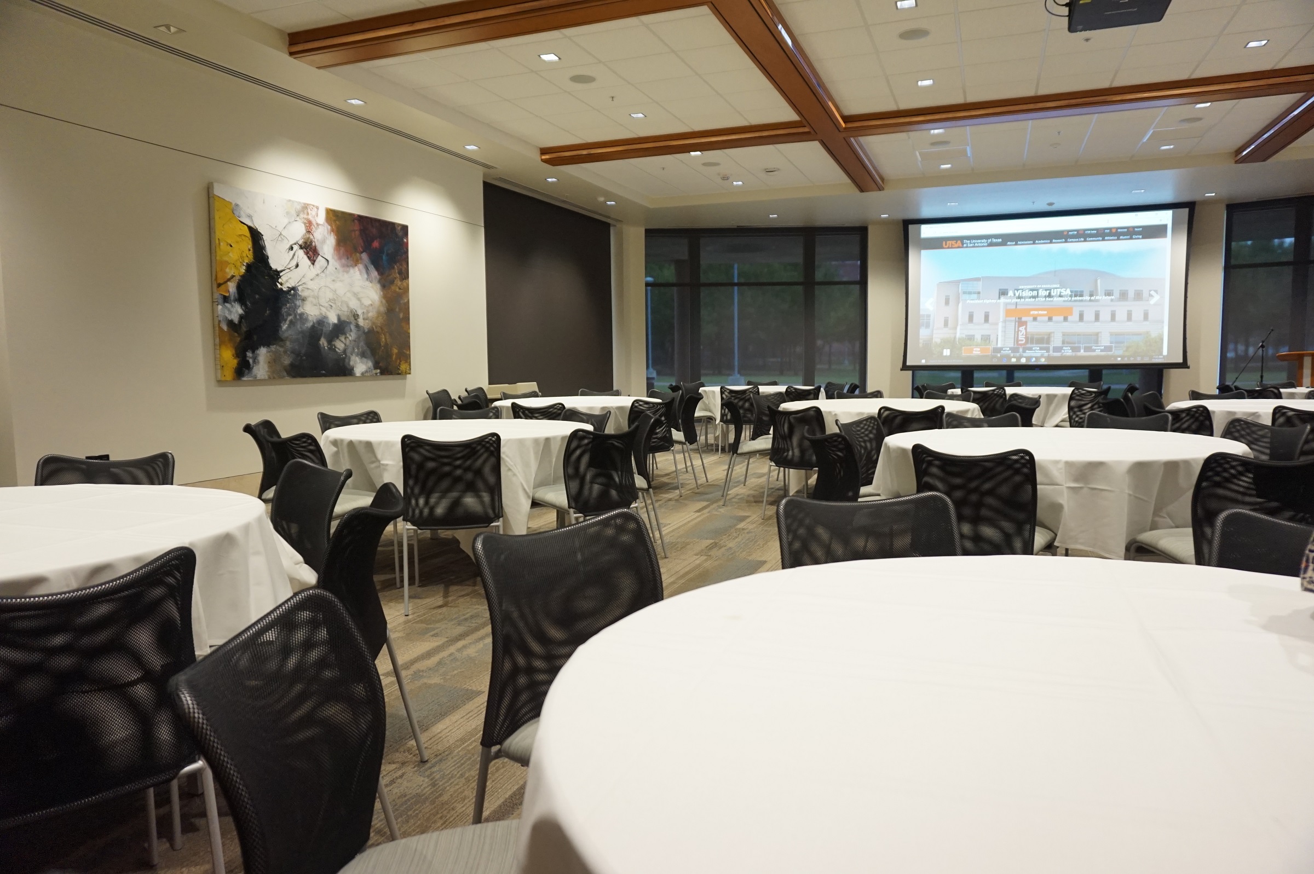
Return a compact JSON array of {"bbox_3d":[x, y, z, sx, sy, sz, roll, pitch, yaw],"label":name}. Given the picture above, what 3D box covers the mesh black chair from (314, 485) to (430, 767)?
[{"bbox_3d":[-0.966,0.566,2.300,0.560,0.825,0.480,-1,5,-4],"label":"mesh black chair"}]

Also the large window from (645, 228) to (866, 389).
[{"bbox_3d":[1.696,-1.970,14.984,3.790,3.170,0.150,-1,5,0],"label":"large window"}]

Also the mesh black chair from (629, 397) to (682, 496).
[{"bbox_3d":[-0.119,0.090,7.427,0.470,0.828,0.550,-4,6,-35],"label":"mesh black chair"}]

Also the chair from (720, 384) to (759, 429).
[{"bbox_3d":[1.010,-0.209,10.297,0.480,0.825,0.560,1,6,17],"label":"chair"}]

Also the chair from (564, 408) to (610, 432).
[{"bbox_3d":[-0.625,0.258,5.536,0.470,0.840,0.560,4,7,43],"label":"chair"}]

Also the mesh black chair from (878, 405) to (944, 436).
[{"bbox_3d":[1.691,0.180,6.113,0.470,0.820,0.550,-1,5,-3],"label":"mesh black chair"}]

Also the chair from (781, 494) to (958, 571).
[{"bbox_3d":[0.544,0.569,2.007,0.470,0.828,0.550,-2,5,-10],"label":"chair"}]

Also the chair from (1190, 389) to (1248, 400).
[{"bbox_3d":[4.793,0.021,7.578,0.470,0.828,0.550,4,7,42],"label":"chair"}]

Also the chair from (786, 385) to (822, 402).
[{"bbox_3d":[1.553,-0.151,9.705,0.470,0.840,0.560,-1,5,-7],"label":"chair"}]

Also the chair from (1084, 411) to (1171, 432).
[{"bbox_3d":[2.574,0.286,4.909,0.470,0.828,0.550,4,7,43],"label":"chair"}]

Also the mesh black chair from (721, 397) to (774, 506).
[{"bbox_3d":[0.784,0.111,7.081,0.550,0.828,0.470,0,5,2],"label":"mesh black chair"}]

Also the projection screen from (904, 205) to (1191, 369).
[{"bbox_3d":[5.962,-2.271,13.622,4.130,2.440,0.100,1,6,21],"label":"projection screen"}]

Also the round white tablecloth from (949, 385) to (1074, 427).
[{"bbox_3d":[4.071,-0.173,9.780,1.586,0.687,1.586,1,5,21],"label":"round white tablecloth"}]

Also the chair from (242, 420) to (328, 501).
[{"bbox_3d":[-1.800,0.347,4.718,0.580,0.840,0.500,-3,6,-27],"label":"chair"}]

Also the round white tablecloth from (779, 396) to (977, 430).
[{"bbox_3d":[1.769,0.063,6.937,1.570,0.620,1.570,-1,5,0],"label":"round white tablecloth"}]

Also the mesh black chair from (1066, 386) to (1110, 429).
[{"bbox_3d":[4.265,-0.111,8.995,0.470,0.820,0.550,-2,6,-20],"label":"mesh black chair"}]

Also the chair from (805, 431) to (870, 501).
[{"bbox_3d":[1.014,0.367,4.163,0.550,0.820,0.470,-2,5,-14],"label":"chair"}]

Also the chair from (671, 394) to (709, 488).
[{"bbox_3d":[0.175,0.033,8.028,0.550,0.828,0.470,1,5,15],"label":"chair"}]

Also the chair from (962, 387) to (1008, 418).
[{"bbox_3d":[3.389,-0.105,8.908,0.480,0.825,0.560,3,6,34],"label":"chair"}]

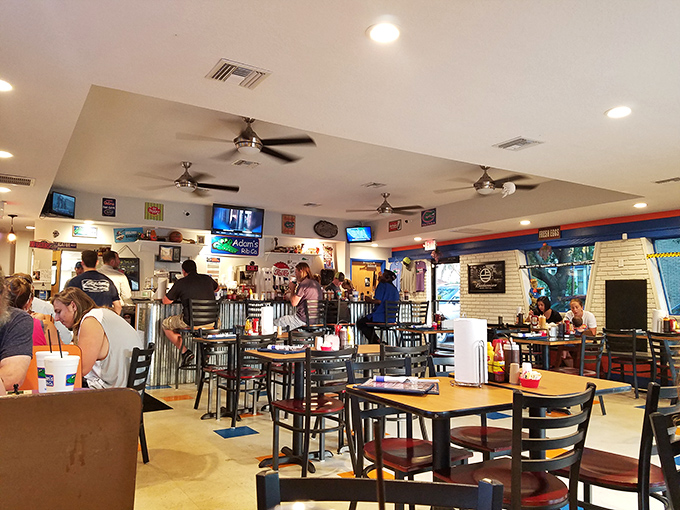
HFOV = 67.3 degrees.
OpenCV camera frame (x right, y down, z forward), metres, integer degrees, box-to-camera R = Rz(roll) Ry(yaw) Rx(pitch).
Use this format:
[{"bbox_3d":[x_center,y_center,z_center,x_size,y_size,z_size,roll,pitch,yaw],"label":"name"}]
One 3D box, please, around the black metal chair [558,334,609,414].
[{"bbox_3d":[2.297,1.159,4.963,0.430,0.820,0.470,4,-6,-38],"label":"black metal chair"}]

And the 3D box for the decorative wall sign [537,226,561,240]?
[{"bbox_3d":[3.806,-0.387,9.275,0.030,0.217,0.450,3,-6,-33],"label":"decorative wall sign"}]

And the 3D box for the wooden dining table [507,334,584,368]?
[{"bbox_3d":[2.170,1.283,5.467,0.700,0.755,0.700,3,-6,-33],"label":"wooden dining table"}]

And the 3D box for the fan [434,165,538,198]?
[{"bbox_3d":[1.936,-0.997,6.753,1.330,0.380,1.330,3,-6,-33],"label":"fan"}]

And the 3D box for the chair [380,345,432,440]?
[{"bbox_3d":[0.365,1.050,3.694,0.440,0.830,0.470,3,-6,-31],"label":"chair"}]

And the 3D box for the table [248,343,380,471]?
[{"bbox_3d":[-0.046,1.106,3.898,1.260,0.750,0.630,3,-6,-33],"label":"table"}]

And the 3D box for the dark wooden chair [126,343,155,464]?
[{"bbox_3d":[-1.600,1.054,3.530,0.470,0.850,0.430,0,-5,-3],"label":"dark wooden chair"}]

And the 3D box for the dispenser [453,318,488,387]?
[{"bbox_3d":[0.606,0.442,2.376,0.160,0.310,0.160,-1,-5,14],"label":"dispenser"}]

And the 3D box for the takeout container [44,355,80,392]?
[{"bbox_3d":[-1.006,0.455,1.843,0.115,0.175,0.115,0,-5,0],"label":"takeout container"}]

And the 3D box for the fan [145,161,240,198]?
[{"bbox_3d":[-1.972,-1.001,6.554,1.330,0.380,1.330,3,-6,-33],"label":"fan"}]

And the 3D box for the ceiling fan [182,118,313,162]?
[{"bbox_3d":[-0.849,-1.111,4.748,1.310,0.380,1.310,1,-5,-10],"label":"ceiling fan"}]

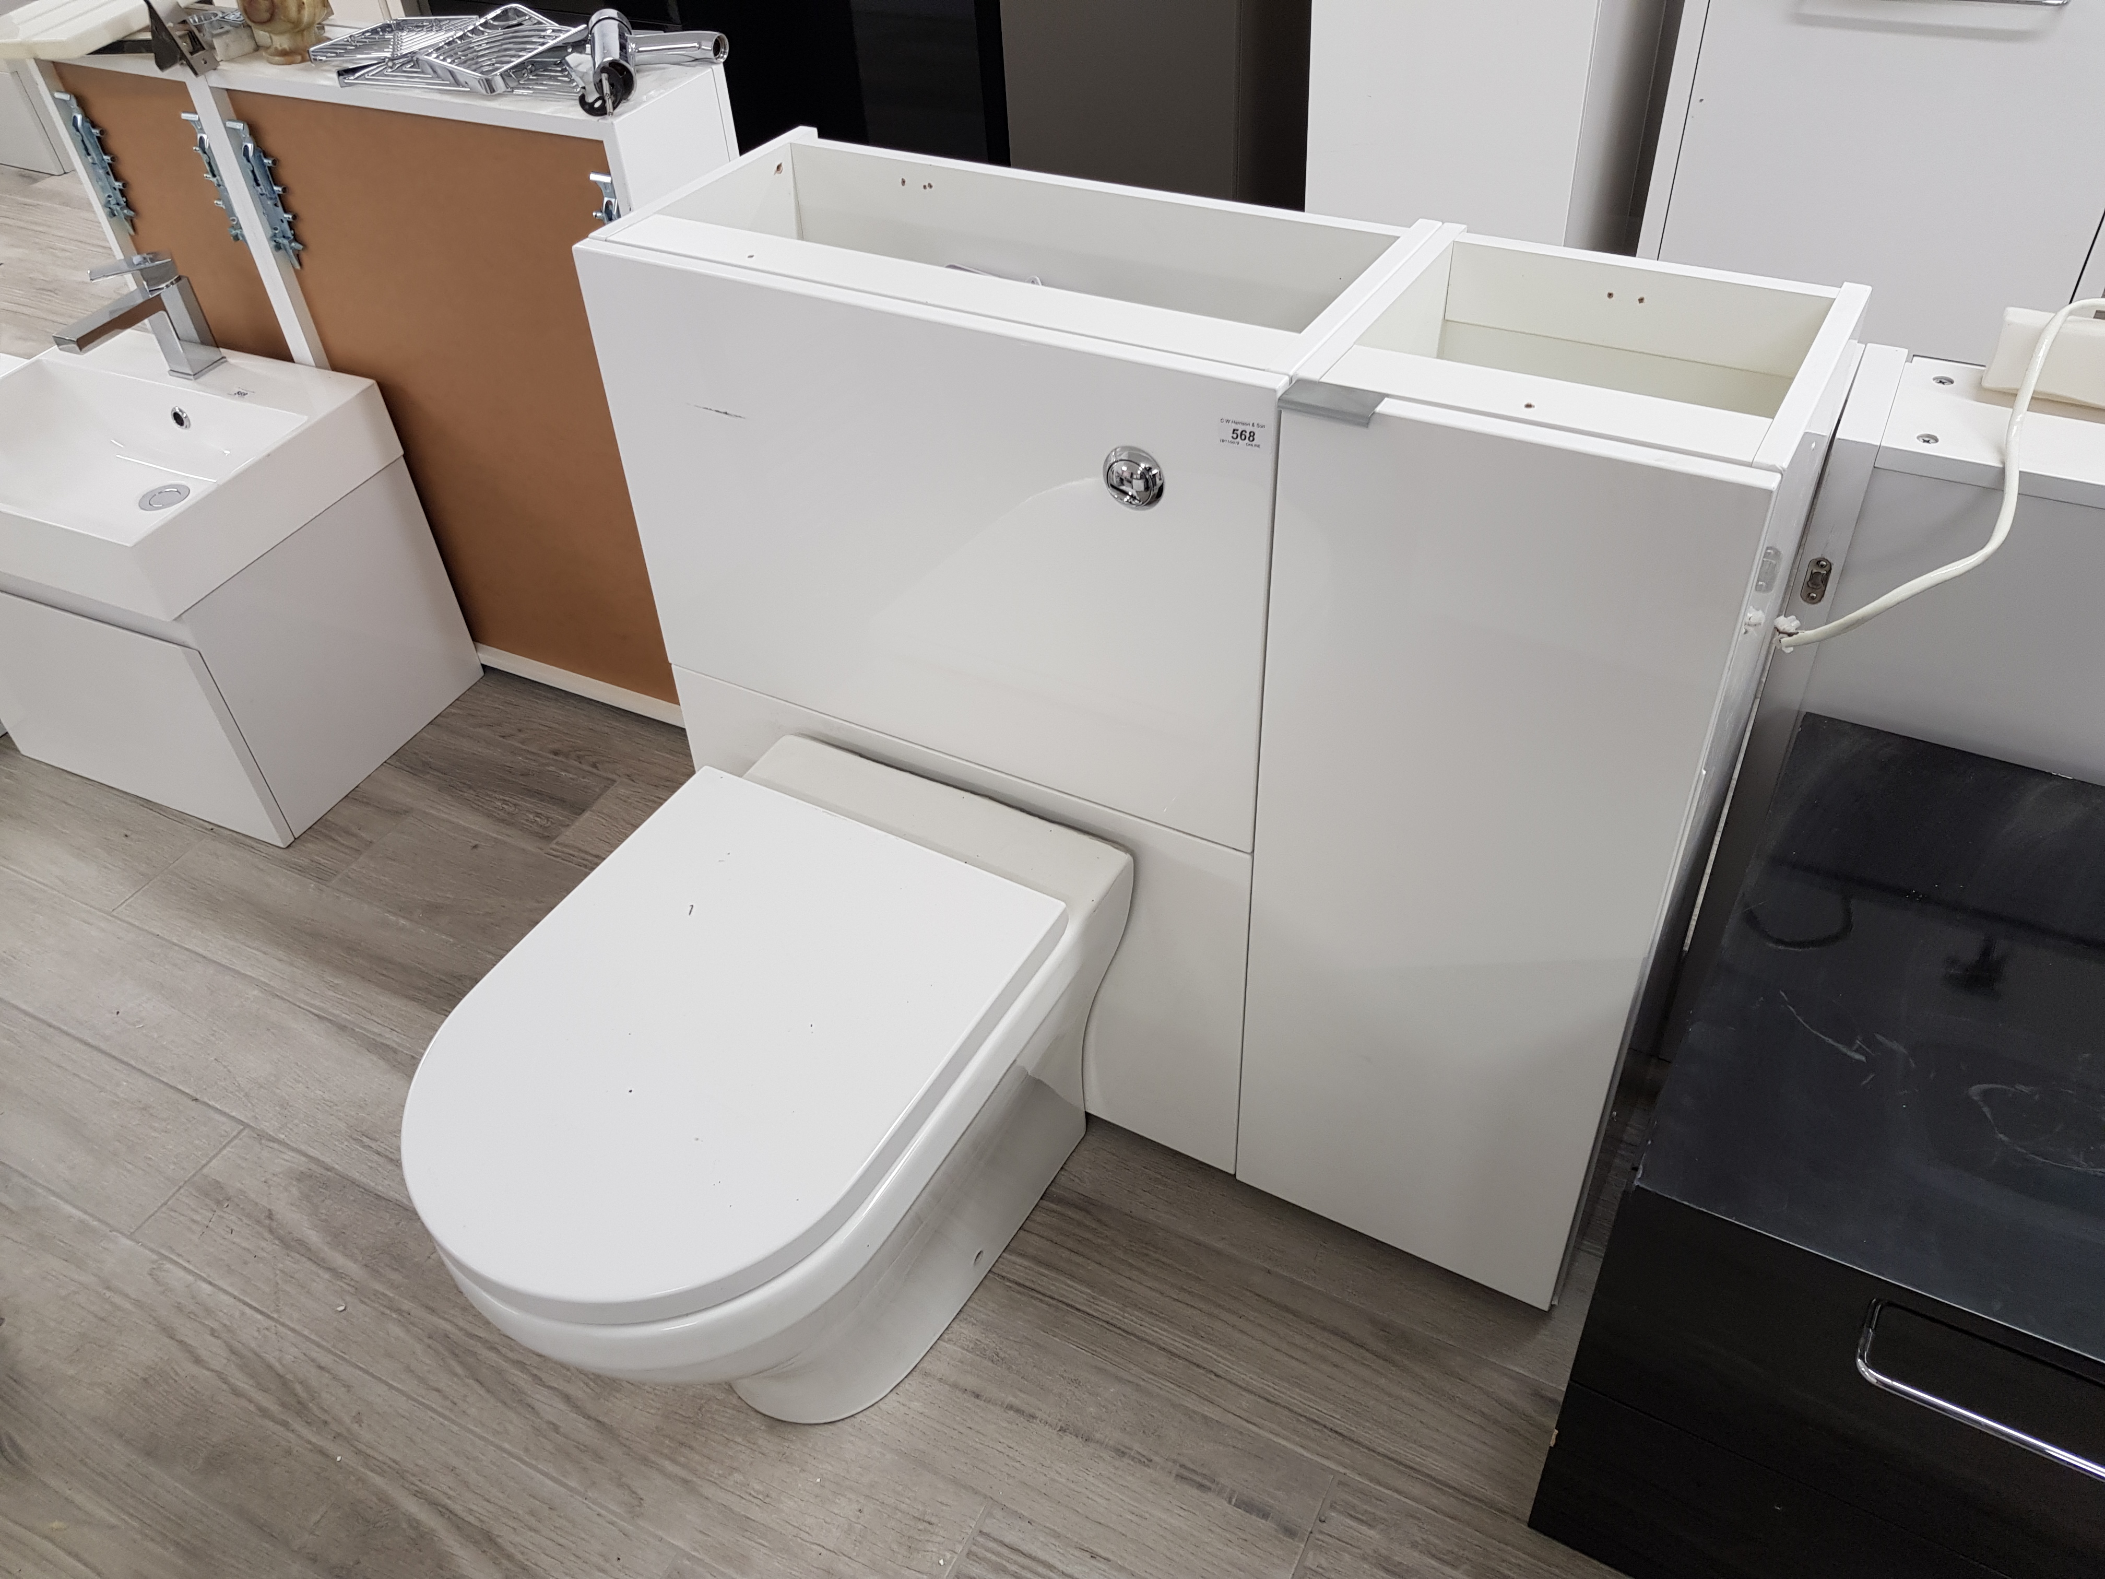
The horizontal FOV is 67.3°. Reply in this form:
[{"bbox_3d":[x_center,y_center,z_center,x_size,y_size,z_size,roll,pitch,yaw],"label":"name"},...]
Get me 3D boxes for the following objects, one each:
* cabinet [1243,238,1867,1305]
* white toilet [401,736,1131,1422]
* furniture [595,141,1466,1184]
[{"bbox_3d":[0.369,0.026,1.301,0.302,0.838,0.304,19,44,24],"label":"cabinet"},{"bbox_3d":[-0.229,0.305,1.325,0.378,0.430,0.576,19,44,24],"label":"white toilet"},{"bbox_3d":[-0.024,-0.106,1.486,0.602,0.838,0.304,19,44,24],"label":"furniture"}]

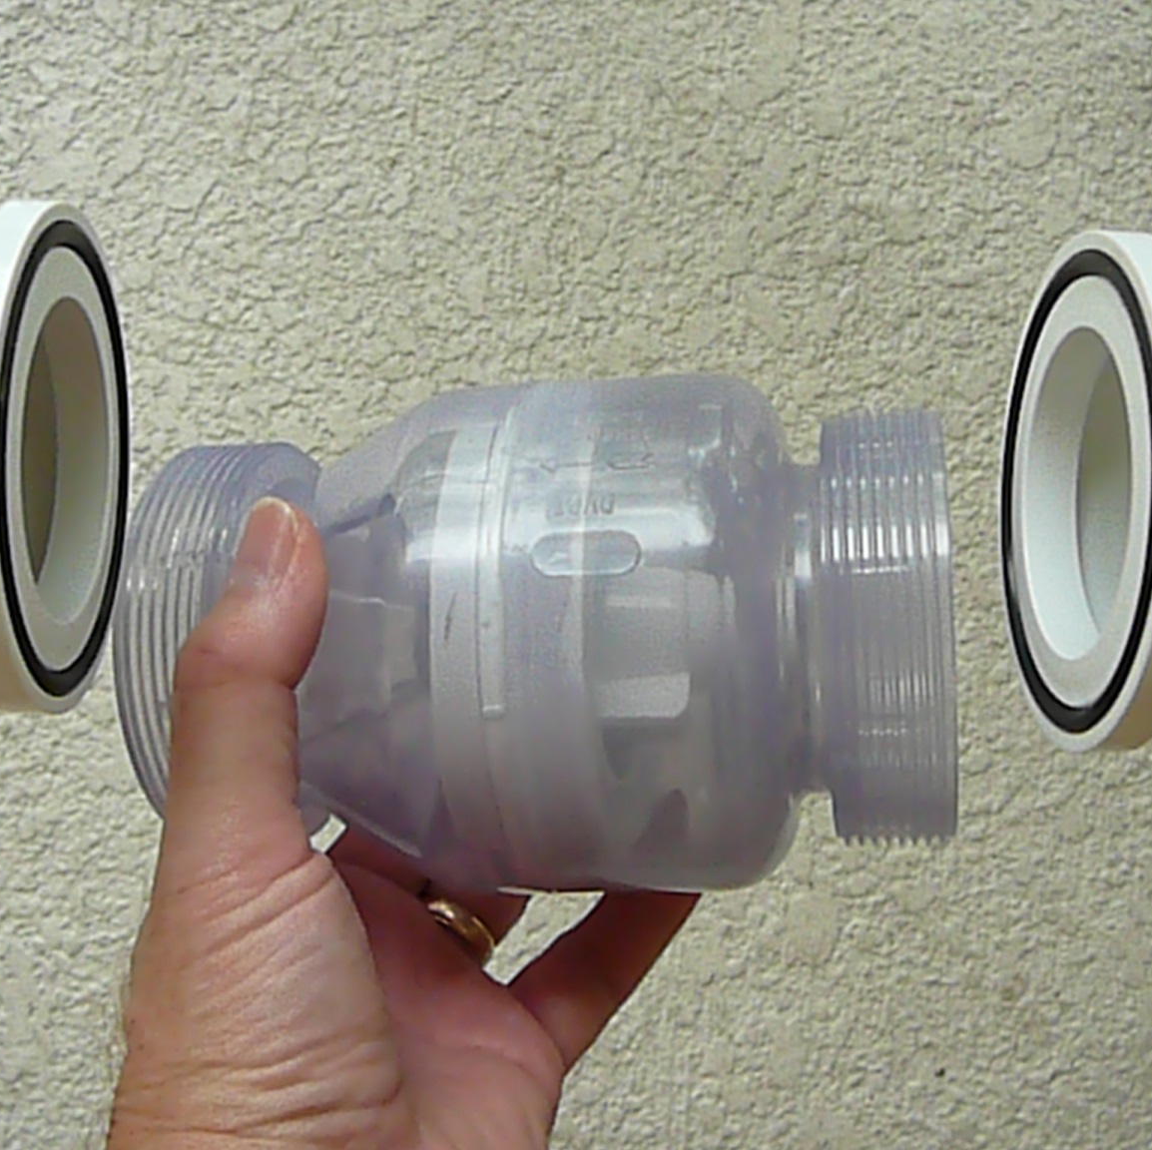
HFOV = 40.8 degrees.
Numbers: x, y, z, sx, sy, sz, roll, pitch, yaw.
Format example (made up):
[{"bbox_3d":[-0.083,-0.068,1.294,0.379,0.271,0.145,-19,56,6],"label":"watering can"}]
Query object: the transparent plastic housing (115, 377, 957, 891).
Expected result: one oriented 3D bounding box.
[{"bbox_3d":[-0.003,0.012,0.311,0.151,0.100,0.100,-2,6,12],"label":"transparent plastic housing"}]

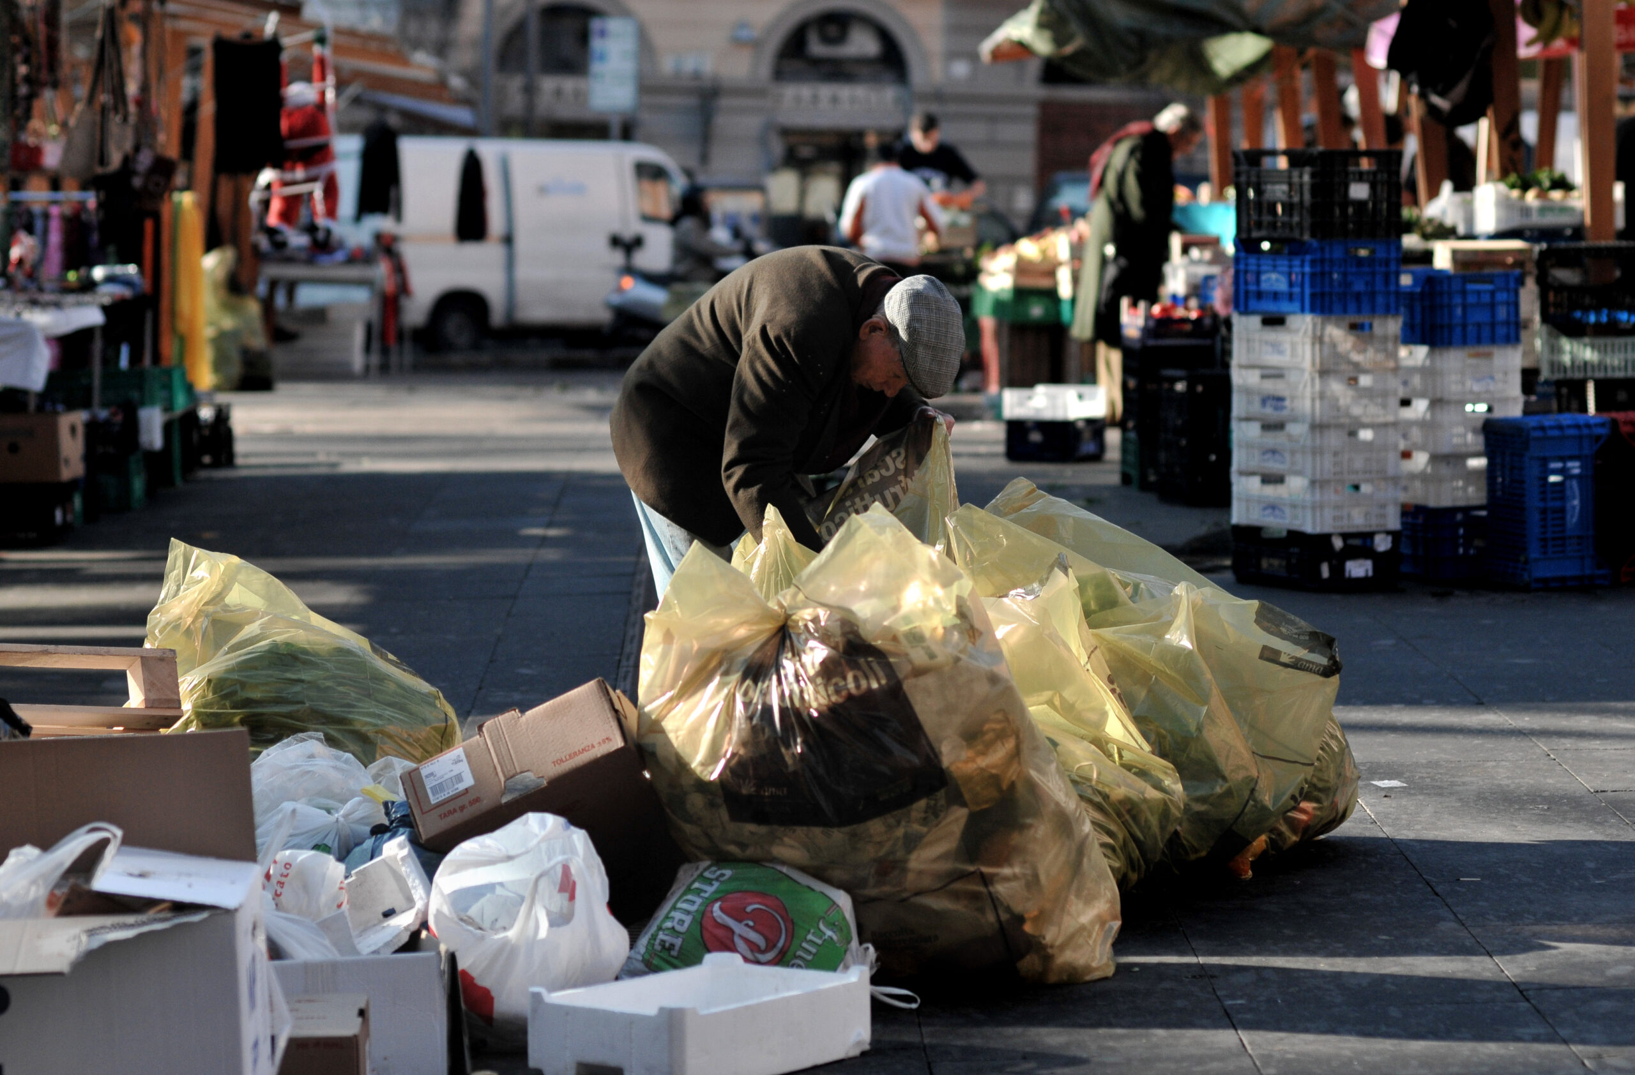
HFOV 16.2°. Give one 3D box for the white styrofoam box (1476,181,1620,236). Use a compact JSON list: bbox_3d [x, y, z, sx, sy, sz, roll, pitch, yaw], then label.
[{"bbox_3d":[2.581,-1.160,20.400,0.500,0.165,0.300,-1,4,-15],"label":"white styrofoam box"}]

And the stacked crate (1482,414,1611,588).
[{"bbox_3d":[2.243,-0.105,17.852,0.280,0.505,0.320,-2,5,-25],"label":"stacked crate"}]

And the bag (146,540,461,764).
[{"bbox_3d":[-1.138,0.270,12.750,0.700,0.530,0.550,0,4,0],"label":"bag"}]

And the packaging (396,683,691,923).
[{"bbox_3d":[-0.482,0.500,10.250,0.398,0.297,0.209,-26,37,5],"label":"packaging"}]

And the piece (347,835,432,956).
[{"bbox_3d":[-0.701,0.587,9.400,0.155,0.160,0.110,-28,-21,-5],"label":"piece"}]

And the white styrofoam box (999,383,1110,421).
[{"bbox_3d":[0.987,-0.566,24.200,0.310,0.145,0.450,1,4,19],"label":"white styrofoam box"}]

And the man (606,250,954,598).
[{"bbox_3d":[-0.053,0.048,11.053,0.620,1.230,0.540,1,4,10],"label":"man"}]

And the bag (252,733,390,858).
[{"bbox_3d":[-0.966,0.511,11.100,0.280,0.260,0.250,0,4,0],"label":"bag"}]

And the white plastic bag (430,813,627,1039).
[{"bbox_3d":[-0.472,0.616,9.387,0.305,0.350,0.290,0,4,3],"label":"white plastic bag"}]

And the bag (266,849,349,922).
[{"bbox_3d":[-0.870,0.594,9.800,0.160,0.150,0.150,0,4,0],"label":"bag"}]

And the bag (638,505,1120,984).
[{"bbox_3d":[0.110,0.346,10.171,0.810,0.770,0.680,0,4,3],"label":"bag"}]

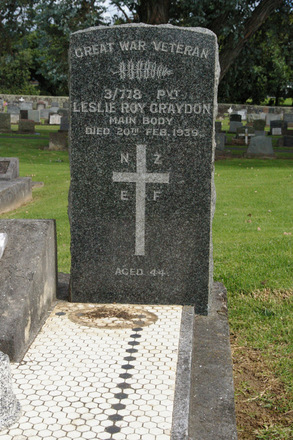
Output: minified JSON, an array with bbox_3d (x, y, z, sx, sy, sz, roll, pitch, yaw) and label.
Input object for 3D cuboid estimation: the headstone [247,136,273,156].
[{"bbox_3d":[2.488,-1.593,16.000,0.590,0.430,0.200,2,9,5],"label":"headstone"}]

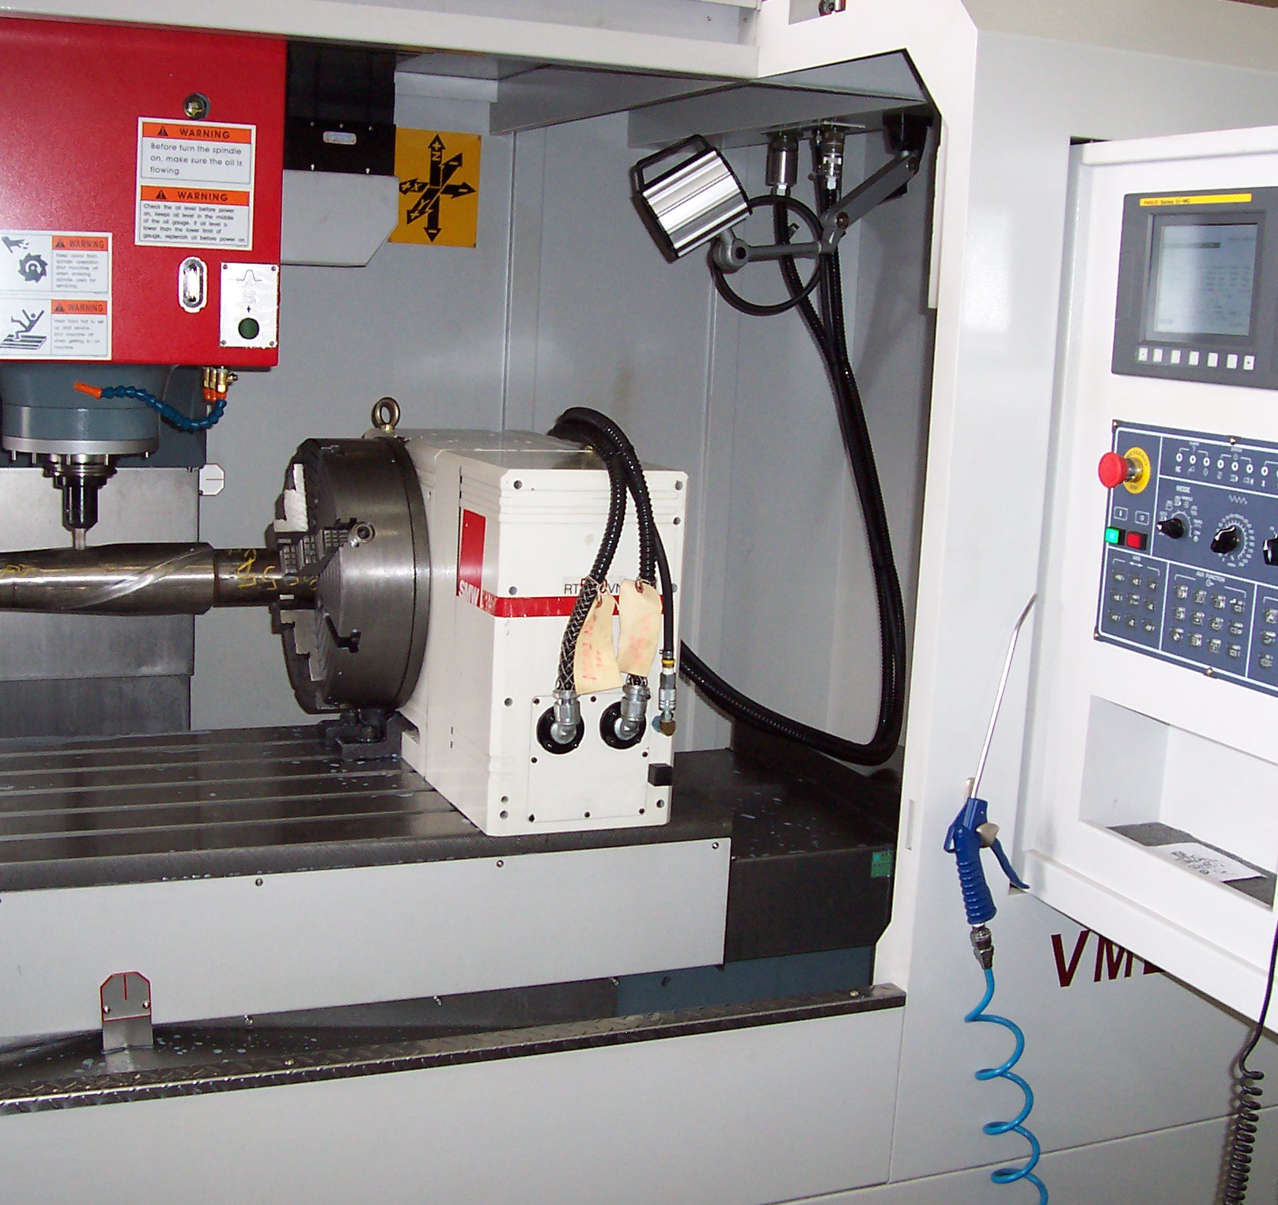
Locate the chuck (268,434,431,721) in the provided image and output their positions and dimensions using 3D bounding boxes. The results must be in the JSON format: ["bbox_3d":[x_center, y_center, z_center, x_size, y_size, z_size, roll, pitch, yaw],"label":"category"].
[{"bbox_3d":[-0.438,-0.038,2.459,0.182,0.394,0.394,-1,9,-22],"label":"chuck"}]

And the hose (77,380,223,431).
[{"bbox_3d":[-0.619,-0.248,2.178,0.188,0.062,0.085,-1,9,-22],"label":"hose"}]

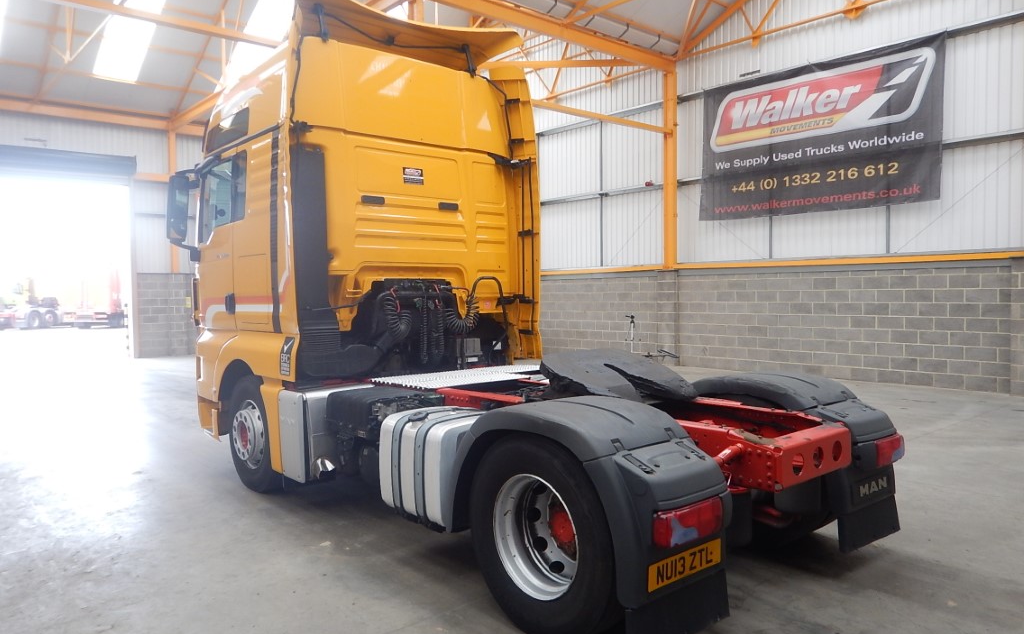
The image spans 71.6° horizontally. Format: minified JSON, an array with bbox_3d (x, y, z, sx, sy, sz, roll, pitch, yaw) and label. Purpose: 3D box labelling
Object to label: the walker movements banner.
[{"bbox_3d":[5.443,-3.287,13.104,0.030,2.650,4.500,-2,3,-42],"label":"walker movements banner"}]

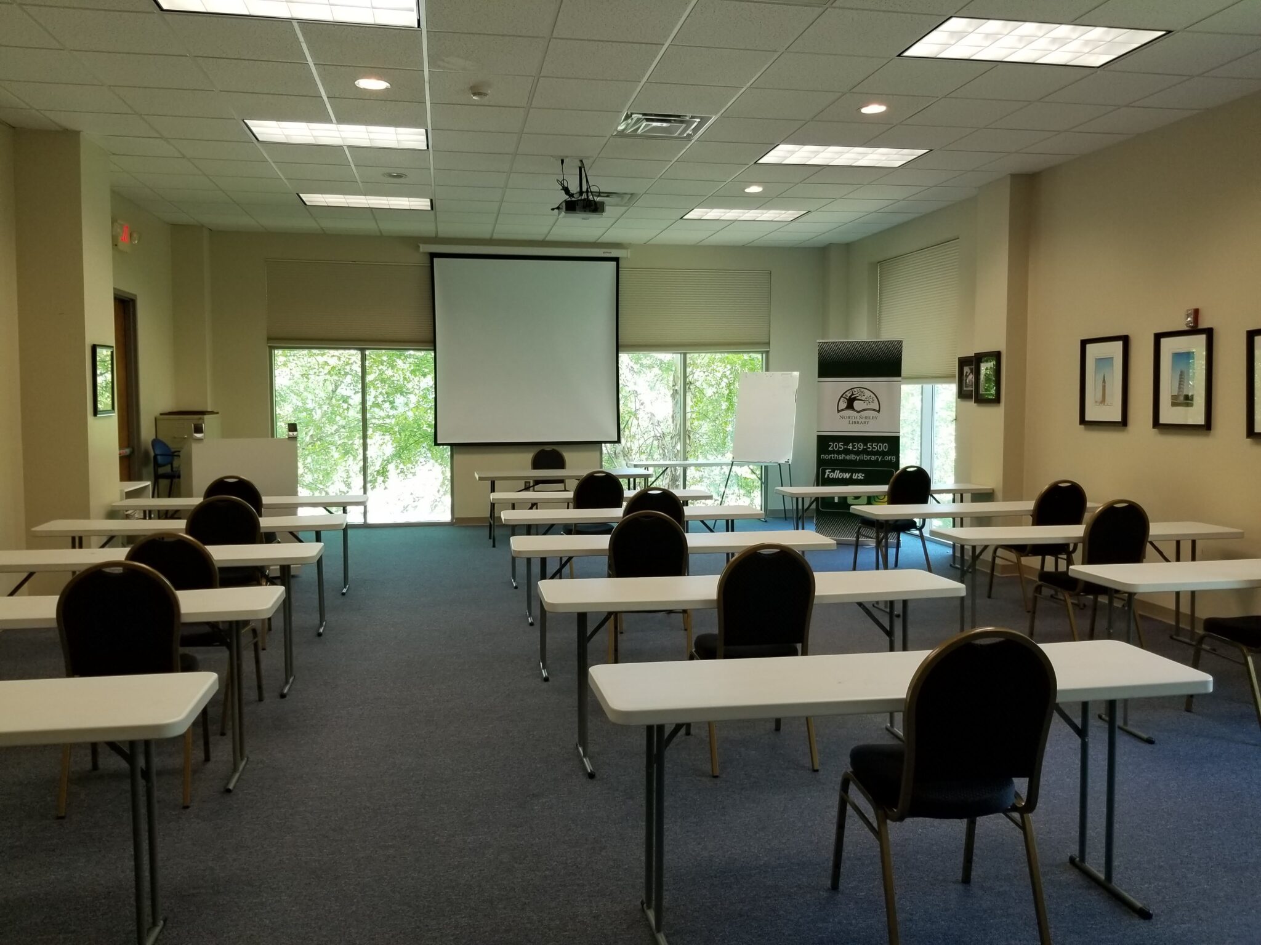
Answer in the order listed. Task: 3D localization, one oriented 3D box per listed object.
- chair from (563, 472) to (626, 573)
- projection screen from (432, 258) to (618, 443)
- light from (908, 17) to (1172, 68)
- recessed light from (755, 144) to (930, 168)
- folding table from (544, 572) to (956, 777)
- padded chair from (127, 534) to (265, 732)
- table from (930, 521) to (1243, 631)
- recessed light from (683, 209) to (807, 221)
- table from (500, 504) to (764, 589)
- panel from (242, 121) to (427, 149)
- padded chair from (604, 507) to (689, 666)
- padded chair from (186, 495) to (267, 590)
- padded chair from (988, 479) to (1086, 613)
[{"bbox_3d":[-0.308,0.452,7.725,0.455,0.950,0.560,-2,5,-16],"label":"chair"},{"bbox_3d":[-1.183,-1.396,10.916,2.140,2.140,0.040,-1,5,-11],"label":"projection screen"},{"bbox_3d":[2.063,-2.200,4.865,1.200,0.070,0.600,-1,5,-10],"label":"light"},{"bbox_3d":[1.604,-2.398,7.202,1.200,0.070,0.600,-1,5,-10],"label":"recessed light"},{"bbox_3d":[0.527,0.858,4.218,1.830,0.737,0.457,-1,5,-8],"label":"folding table"},{"bbox_3d":[-2.109,0.727,4.580,0.450,0.950,0.540,0,5,-2],"label":"padded chair"},{"bbox_3d":[2.786,0.714,5.815,1.830,0.737,0.457,-1,5,-8],"label":"table"},{"bbox_3d":[1.167,-2.648,9.705,1.210,0.080,0.610,-1,5,-11],"label":"recessed light"},{"bbox_3d":[0.019,0.649,6.707,1.830,0.740,0.460,-1,5,-10],"label":"table"},{"bbox_3d":[-1.994,-2.353,6.548,1.200,0.060,0.600,-1,5,-11],"label":"panel"},{"bbox_3d":[0.086,0.660,5.264,0.460,0.960,0.560,0,5,-3],"label":"padded chair"},{"bbox_3d":[-2.546,0.609,6.043,0.455,0.950,0.560,-1,5,-15],"label":"padded chair"},{"bbox_3d":[3.029,0.504,7.069,0.455,0.950,0.560,-1,5,-13],"label":"padded chair"}]

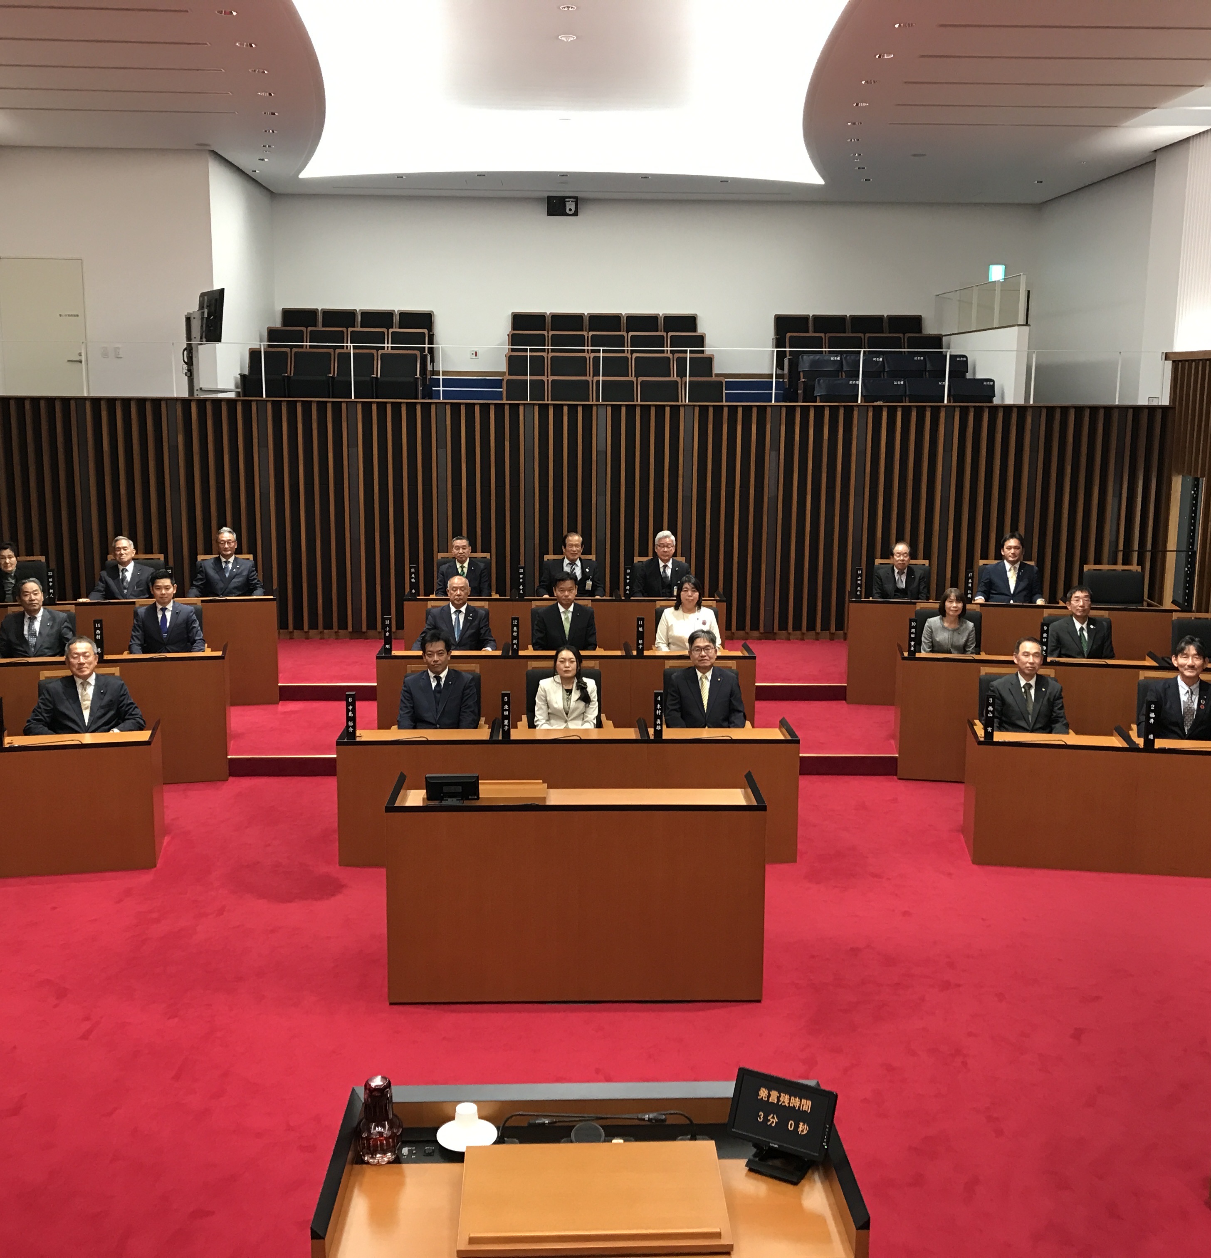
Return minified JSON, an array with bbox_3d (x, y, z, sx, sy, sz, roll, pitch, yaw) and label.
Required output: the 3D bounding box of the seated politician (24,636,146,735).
[{"bbox_3d":[-3.297,0.730,8.611,0.725,1.304,0.796,-2,10,-16],"label":"seated politician"}]

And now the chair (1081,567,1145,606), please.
[{"bbox_3d":[4.511,-0.021,12.006,0.580,1.000,0.600,2,9,9],"label":"chair"}]

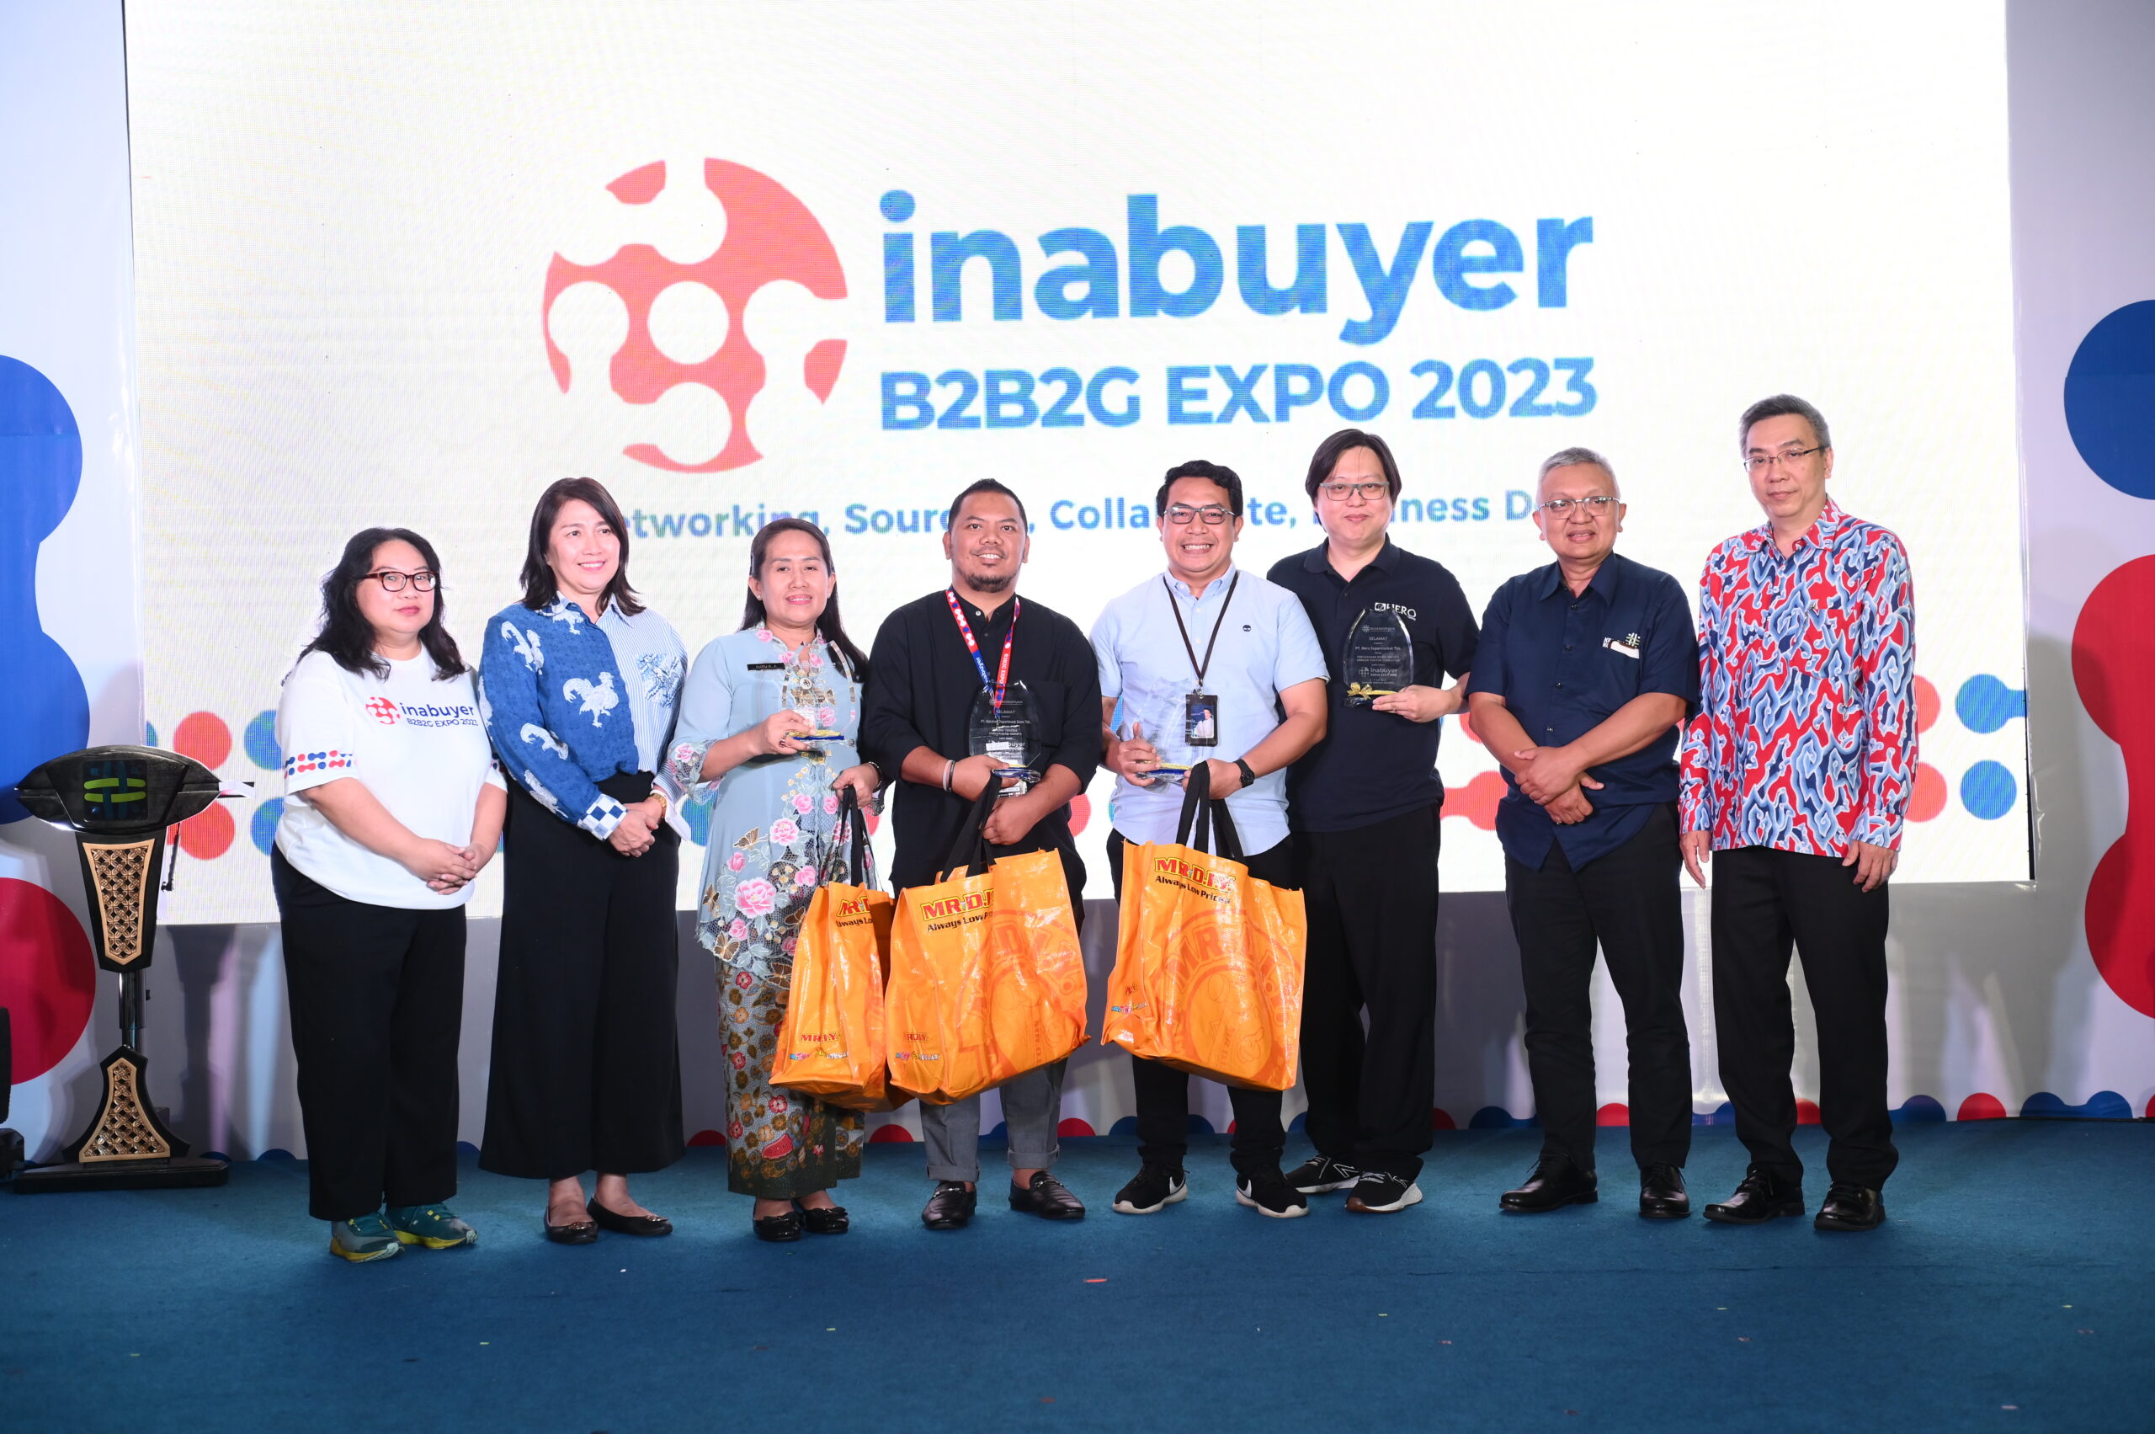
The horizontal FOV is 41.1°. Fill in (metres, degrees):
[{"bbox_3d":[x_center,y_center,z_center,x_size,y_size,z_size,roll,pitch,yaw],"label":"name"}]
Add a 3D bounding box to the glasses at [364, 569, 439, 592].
[{"bbox_3d":[-1.396,-0.279,5.939,0.140,0.044,0.140,-2,1,-27],"label":"glasses"}]

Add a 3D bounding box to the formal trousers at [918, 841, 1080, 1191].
[{"bbox_3d":[-0.174,0.604,6.260,0.380,0.840,0.280,-1,0,-6],"label":"formal trousers"}]

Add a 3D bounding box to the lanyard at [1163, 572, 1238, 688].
[{"bbox_3d":[0.267,-0.192,6.240,0.165,0.255,0.160,-1,0,5],"label":"lanyard"}]

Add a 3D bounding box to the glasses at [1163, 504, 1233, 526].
[{"bbox_3d":[0.262,-0.438,6.250,0.146,0.046,0.140,-1,0,2],"label":"glasses"}]

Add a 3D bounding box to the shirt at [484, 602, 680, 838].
[{"bbox_3d":[-1.044,0.005,6.066,0.415,0.520,0.300,-2,1,-27],"label":"shirt"}]

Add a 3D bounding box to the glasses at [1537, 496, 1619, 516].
[{"bbox_3d":[1.069,-0.446,6.105,0.155,0.044,0.140,-5,2,10],"label":"glasses"}]

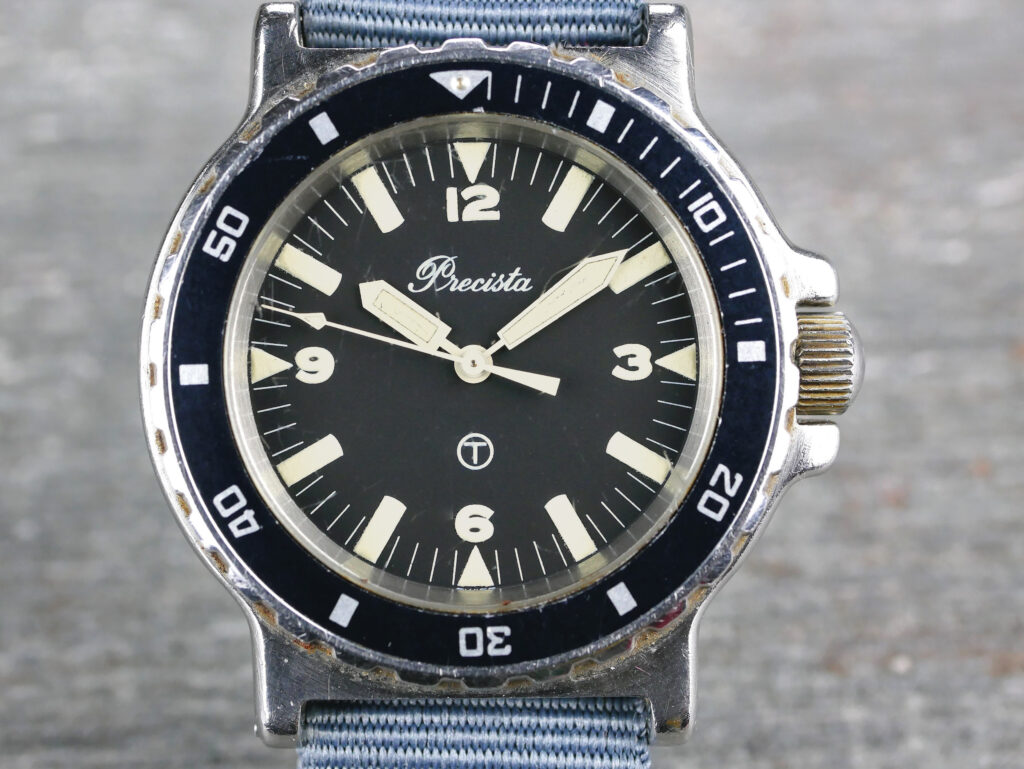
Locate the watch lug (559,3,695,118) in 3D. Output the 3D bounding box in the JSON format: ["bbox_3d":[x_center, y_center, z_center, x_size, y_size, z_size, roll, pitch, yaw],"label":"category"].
[{"bbox_3d":[0.007,-0.020,0.109,0.008,0.005,0.007,0,89,0],"label":"watch lug"}]

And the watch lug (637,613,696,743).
[{"bbox_3d":[0.009,0.018,0.108,0.004,0.005,0.008,0,89,0],"label":"watch lug"}]

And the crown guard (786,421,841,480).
[{"bbox_3d":[0.018,0.004,0.108,0.003,0.004,0.004,0,89,0],"label":"crown guard"}]

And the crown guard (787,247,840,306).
[{"bbox_3d":[0.018,-0.007,0.108,0.003,0.004,0.004,0,89,0],"label":"crown guard"}]

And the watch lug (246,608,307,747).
[{"bbox_3d":[-0.014,0.018,0.108,0.004,0.005,0.008,0,89,0],"label":"watch lug"}]

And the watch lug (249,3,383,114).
[{"bbox_3d":[-0.012,-0.020,0.109,0.008,0.005,0.007,0,89,0],"label":"watch lug"}]

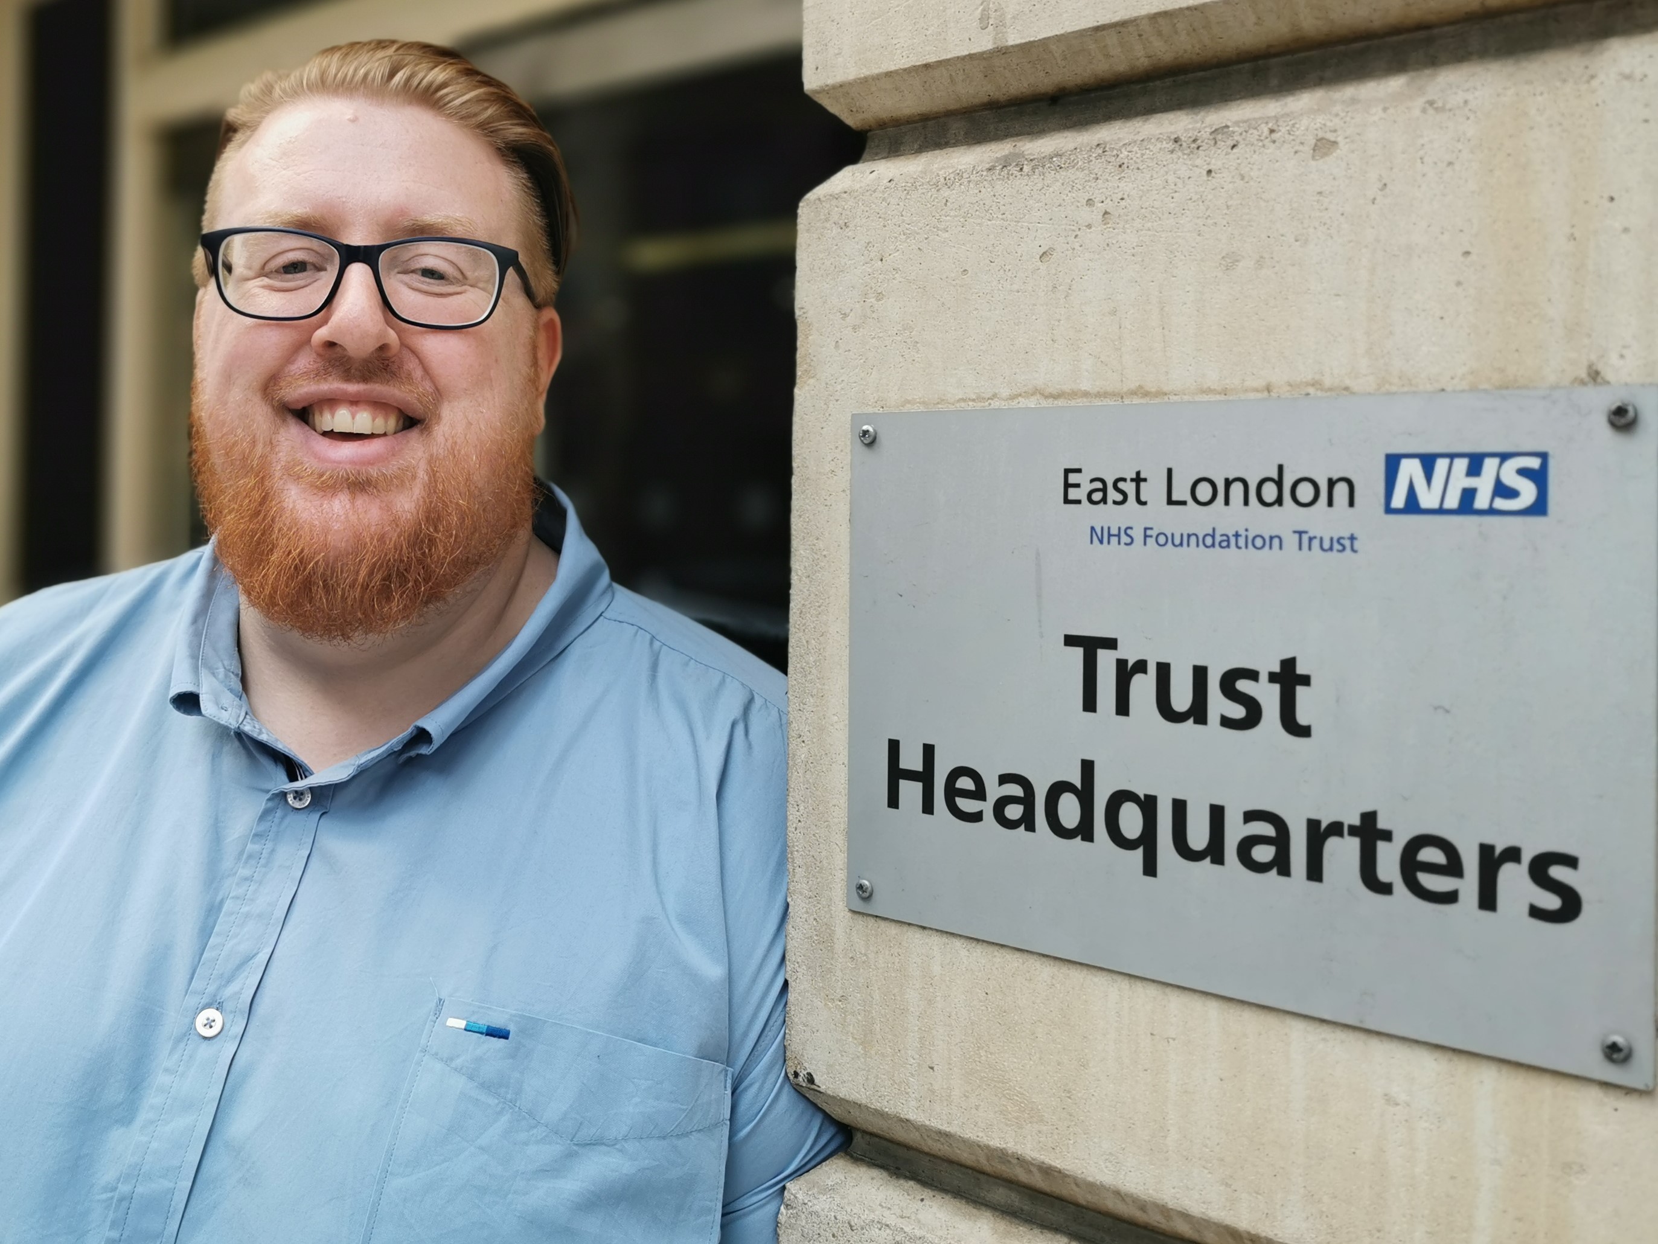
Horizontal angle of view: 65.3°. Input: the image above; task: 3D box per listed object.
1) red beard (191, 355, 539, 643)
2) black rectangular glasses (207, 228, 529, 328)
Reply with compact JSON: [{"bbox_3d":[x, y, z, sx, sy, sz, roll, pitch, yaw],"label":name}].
[{"bbox_3d":[-0.238,-0.060,0.668,0.170,0.140,0.110,0,-2,-12],"label":"red beard"},{"bbox_3d":[-0.235,-0.158,0.680,0.148,0.048,0.145,0,-3,-12],"label":"black rectangular glasses"}]

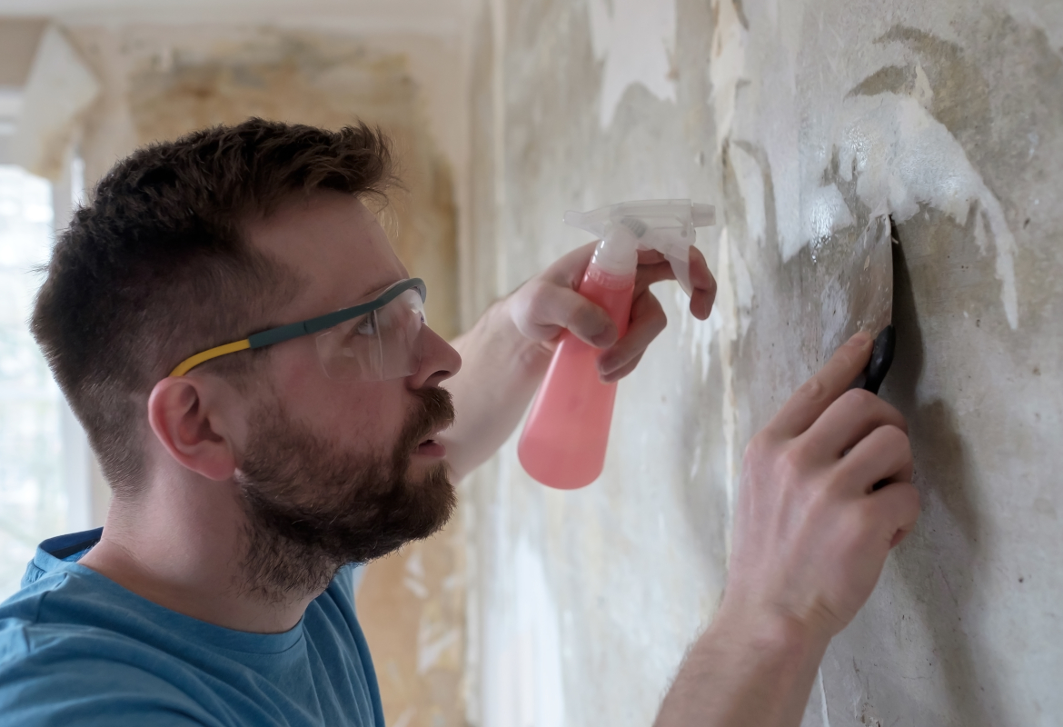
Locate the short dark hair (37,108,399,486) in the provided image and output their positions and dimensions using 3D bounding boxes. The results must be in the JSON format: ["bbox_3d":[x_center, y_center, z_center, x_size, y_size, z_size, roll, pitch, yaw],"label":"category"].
[{"bbox_3d":[-0.180,-0.042,0.625,0.226,0.191,0.172,-17,2,-3],"label":"short dark hair"}]

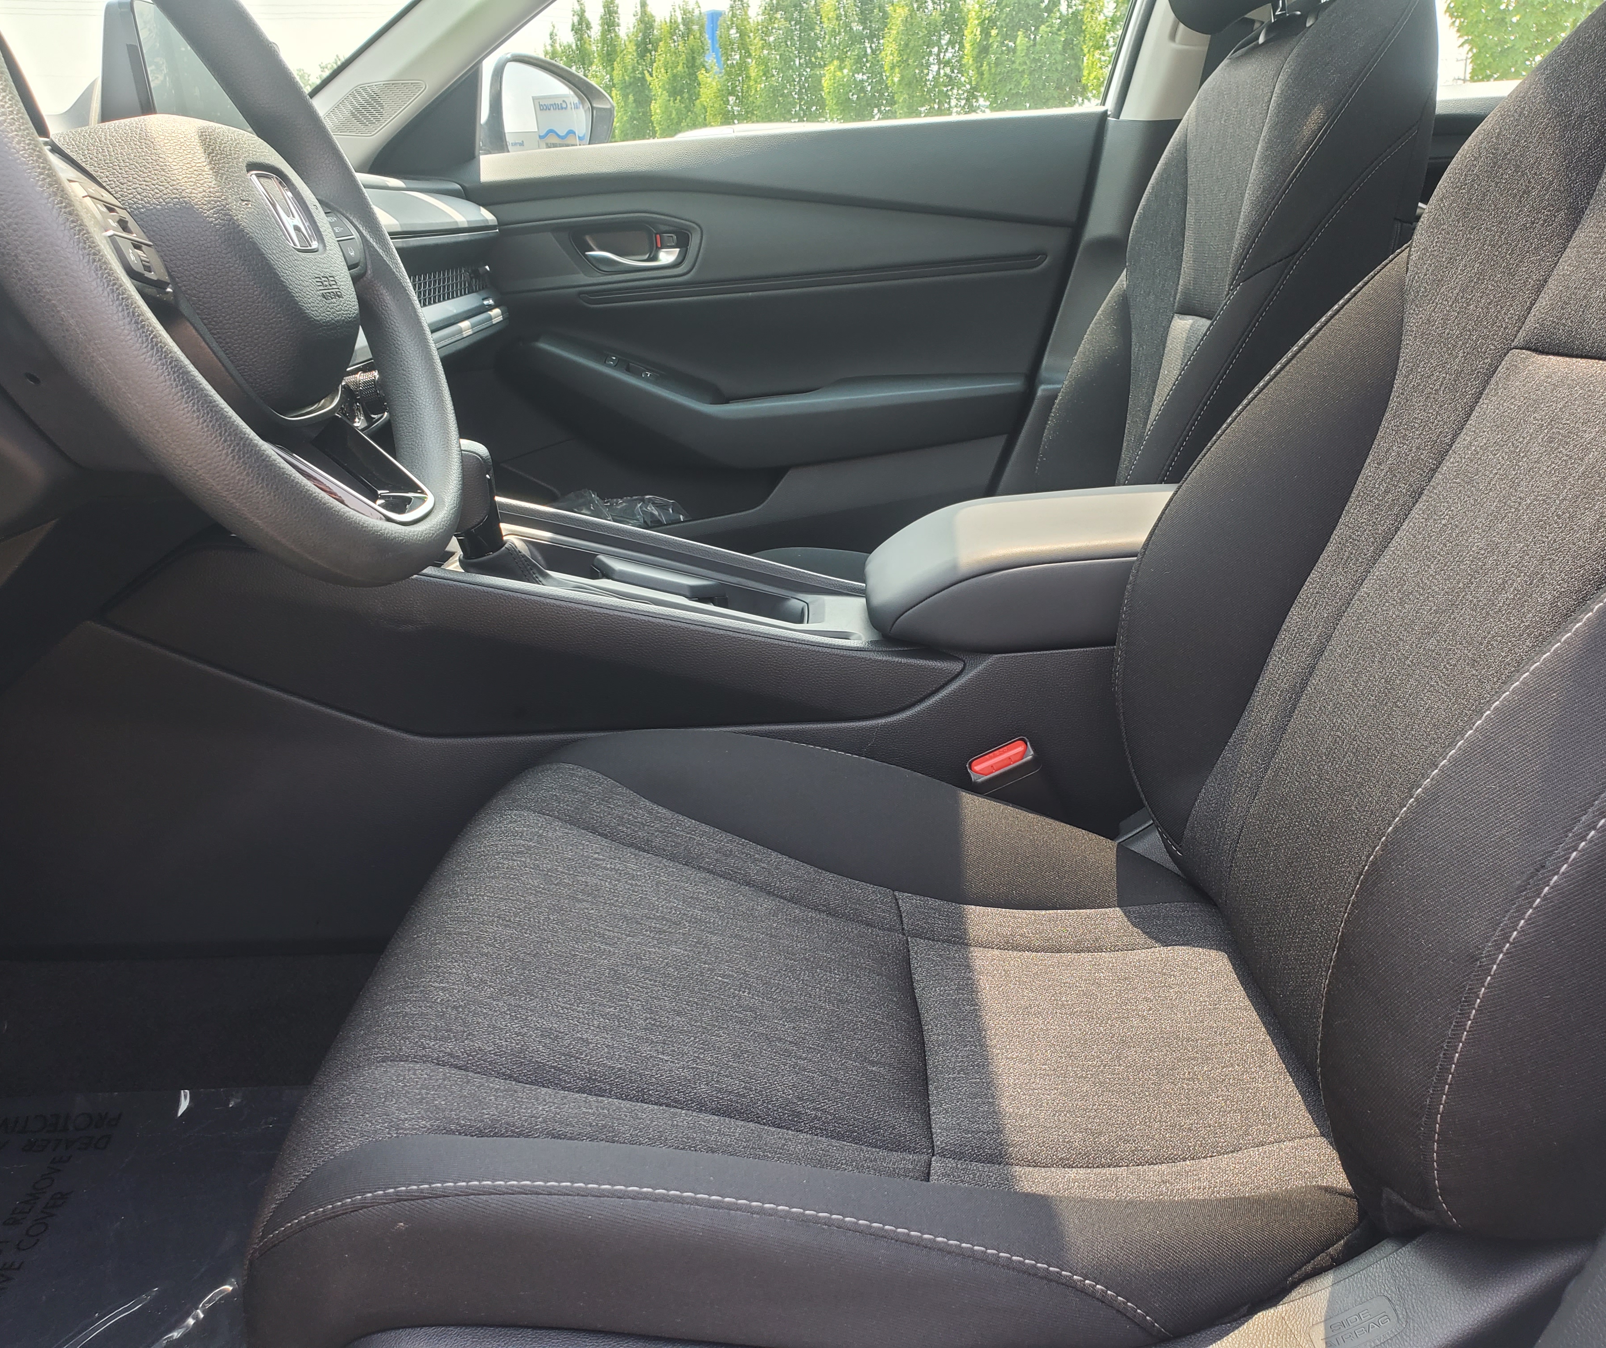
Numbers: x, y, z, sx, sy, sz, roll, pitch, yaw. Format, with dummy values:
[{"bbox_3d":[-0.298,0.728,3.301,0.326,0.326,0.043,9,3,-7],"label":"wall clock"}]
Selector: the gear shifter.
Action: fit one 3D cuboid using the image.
[{"bbox_3d":[-0.268,-0.142,1.082,0.050,0.094,0.046,-2,19,1],"label":"gear shifter"}]

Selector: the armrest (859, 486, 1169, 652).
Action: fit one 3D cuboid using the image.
[{"bbox_3d":[0.215,-0.087,1.115,0.325,0.081,0.205,-2,19,1],"label":"armrest"}]

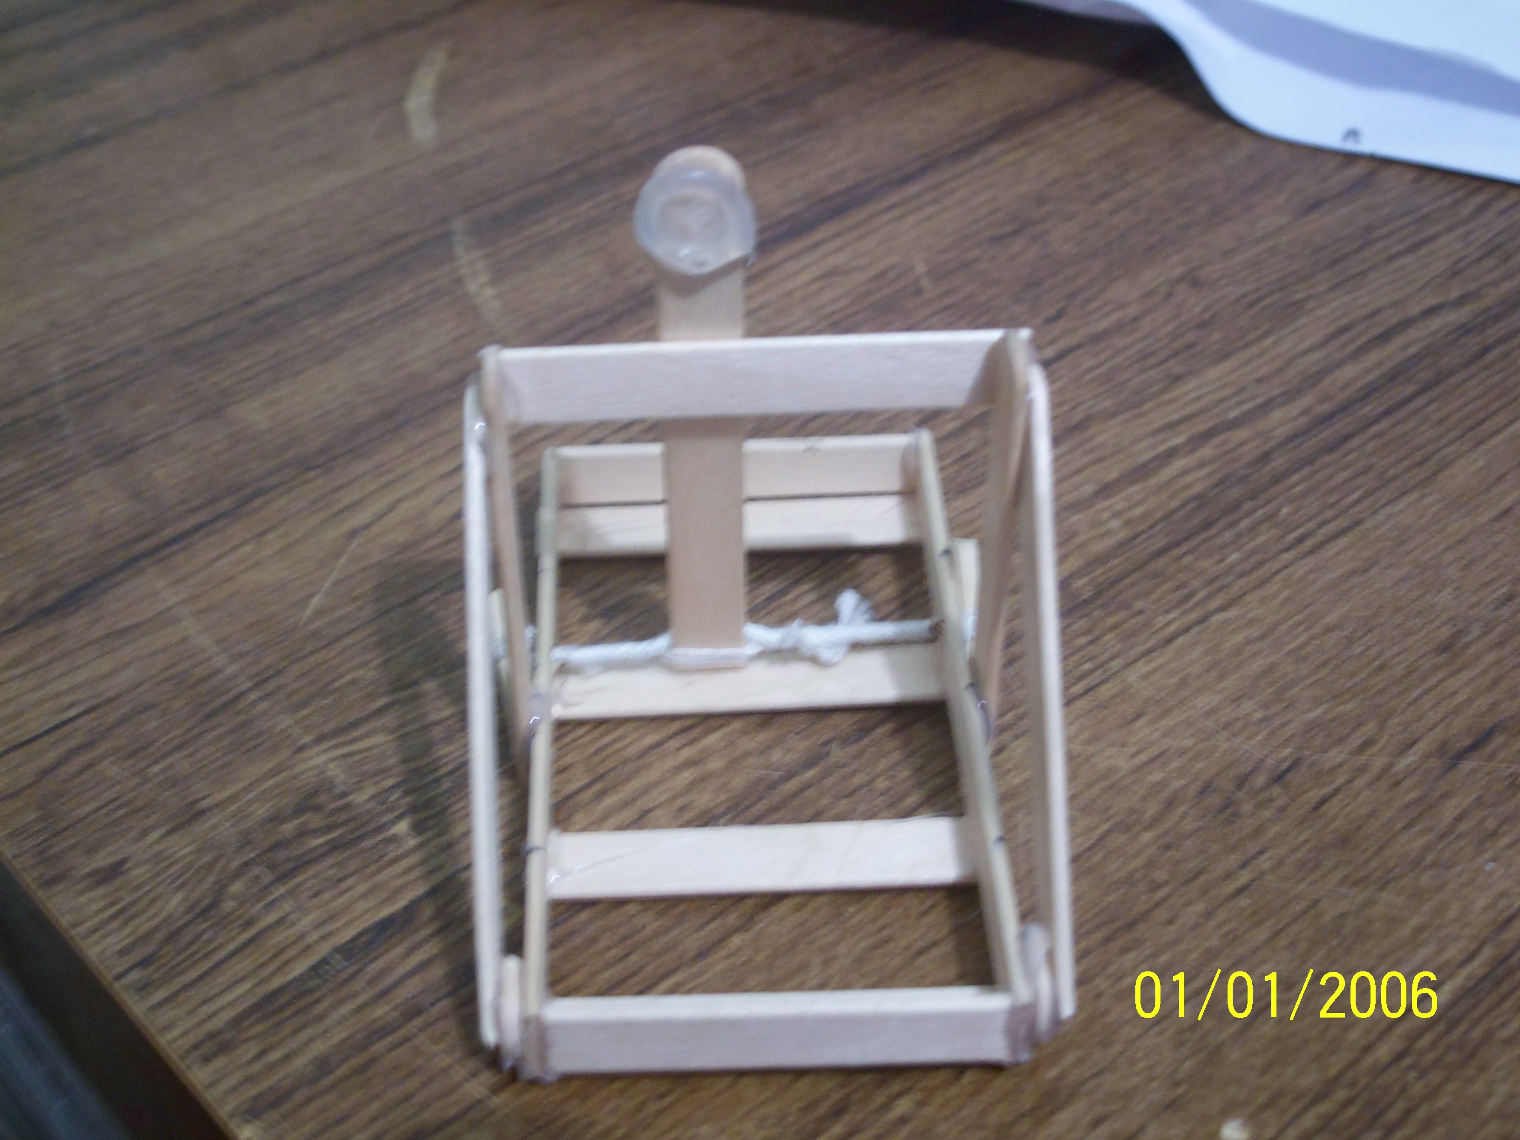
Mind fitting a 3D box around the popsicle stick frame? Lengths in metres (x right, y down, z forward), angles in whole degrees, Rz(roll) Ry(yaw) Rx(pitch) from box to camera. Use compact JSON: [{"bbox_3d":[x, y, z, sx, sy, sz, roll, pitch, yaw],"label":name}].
[{"bbox_3d":[0.000,-0.003,0.281,0.069,0.068,0.110,-2,41,-2],"label":"popsicle stick frame"}]

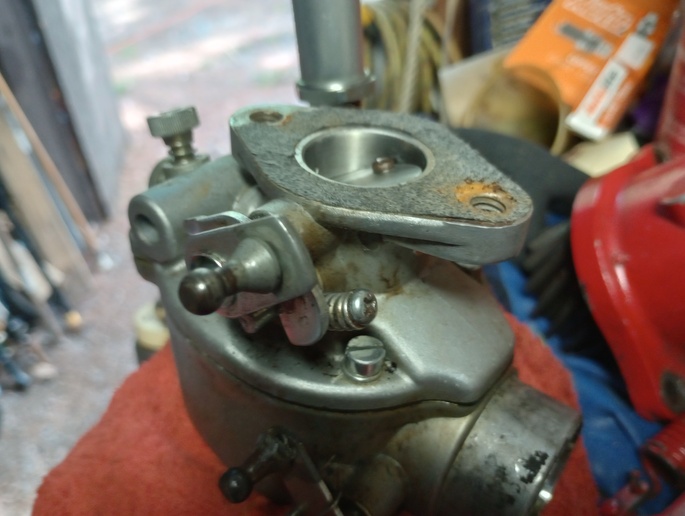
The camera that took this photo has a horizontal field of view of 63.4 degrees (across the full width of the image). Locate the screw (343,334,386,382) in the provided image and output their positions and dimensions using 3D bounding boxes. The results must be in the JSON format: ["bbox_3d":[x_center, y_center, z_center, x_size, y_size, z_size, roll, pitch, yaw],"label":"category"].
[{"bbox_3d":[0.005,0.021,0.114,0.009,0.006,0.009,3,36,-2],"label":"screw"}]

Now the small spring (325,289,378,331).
[{"bbox_3d":[0.001,0.010,0.110,0.010,0.007,0.007,-9,23,39],"label":"small spring"}]

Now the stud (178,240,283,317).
[{"bbox_3d":[-0.024,0.004,0.114,0.012,0.012,0.021,30,43,31],"label":"stud"}]

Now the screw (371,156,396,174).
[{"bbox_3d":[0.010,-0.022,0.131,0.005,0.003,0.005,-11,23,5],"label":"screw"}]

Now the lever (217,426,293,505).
[{"bbox_3d":[-0.021,0.050,0.131,0.009,0.009,0.020,27,42,29],"label":"lever"}]

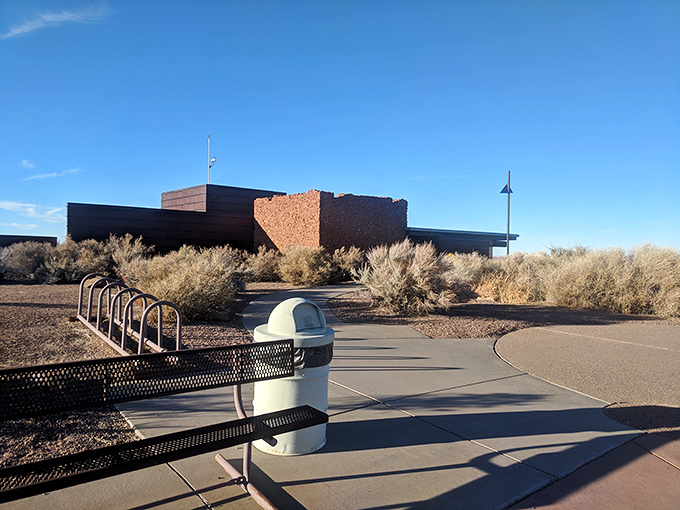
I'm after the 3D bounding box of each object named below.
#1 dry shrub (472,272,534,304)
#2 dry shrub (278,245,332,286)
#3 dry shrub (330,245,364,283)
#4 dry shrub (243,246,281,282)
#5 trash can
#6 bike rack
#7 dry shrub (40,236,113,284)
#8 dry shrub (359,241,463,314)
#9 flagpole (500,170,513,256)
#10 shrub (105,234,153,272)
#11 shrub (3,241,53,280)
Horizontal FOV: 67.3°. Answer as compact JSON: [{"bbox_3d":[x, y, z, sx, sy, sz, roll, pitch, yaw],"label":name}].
[{"bbox_3d":[4.984,0.956,15.569,1.750,0.906,1.500,1,0,18],"label":"dry shrub"},{"bbox_3d":[-1.217,0.345,18.015,1.844,1.430,1.500,1,0,-4],"label":"dry shrub"},{"bbox_3d":[0.373,0.371,20.066,1.448,1.409,1.400,1,0,1],"label":"dry shrub"},{"bbox_3d":[-2.858,0.328,18.710,1.371,1.279,1.300,1,0,-9],"label":"dry shrub"},{"bbox_3d":[-0.367,0.915,4.020,0.635,1.150,0.635,2,1,0],"label":"trash can"},{"bbox_3d":[-3.340,0.852,7.846,0.548,0.790,3.661,2,3,-38],"label":"bike rack"},{"bbox_3d":[-8.037,0.129,15.607,1.933,1.390,1.600,1,0,-27],"label":"dry shrub"},{"bbox_3d":[1.782,0.460,12.910,2.528,1.755,2.100,1,0,8],"label":"dry shrub"},{"bbox_3d":[10.791,-2.130,33.000,0.750,6.660,0.300,1,0,0],"label":"flagpole"},{"bbox_3d":[-6.986,0.079,16.869,1.425,1.512,1.400,1,0,-22],"label":"shrub"},{"bbox_3d":[-9.105,0.185,14.927,1.266,1.217,1.400,1,0,-31],"label":"shrub"}]

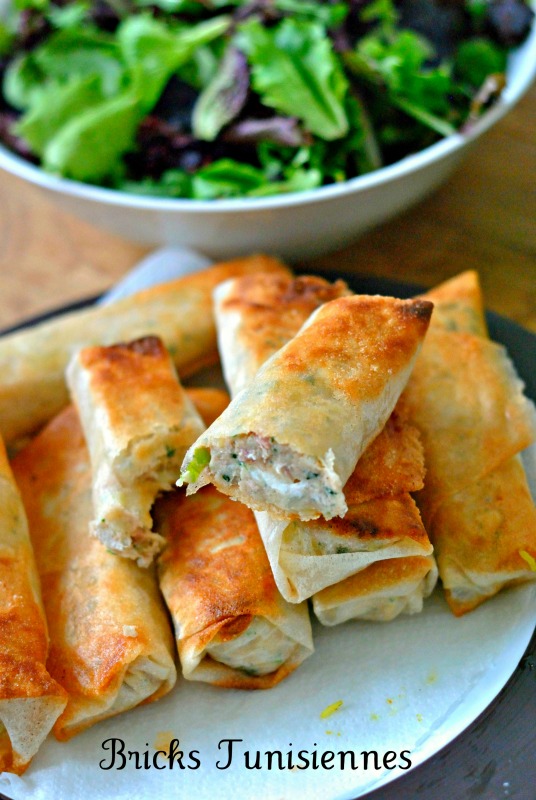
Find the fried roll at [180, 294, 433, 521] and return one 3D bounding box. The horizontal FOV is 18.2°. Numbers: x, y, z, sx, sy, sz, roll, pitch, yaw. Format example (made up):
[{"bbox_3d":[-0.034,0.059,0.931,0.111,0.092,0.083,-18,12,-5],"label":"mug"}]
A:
[{"bbox_3d":[0.015,0.001,0.535,0.044,0.028,0.074,23,54,18],"label":"fried roll"}]

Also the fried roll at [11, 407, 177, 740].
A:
[{"bbox_3d":[-0.055,0.052,0.519,0.037,0.024,0.105,-9,47,-8],"label":"fried roll"}]

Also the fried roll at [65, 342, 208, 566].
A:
[{"bbox_3d":[-0.043,0.017,0.560,0.036,0.027,0.074,-11,51,-9],"label":"fried roll"}]

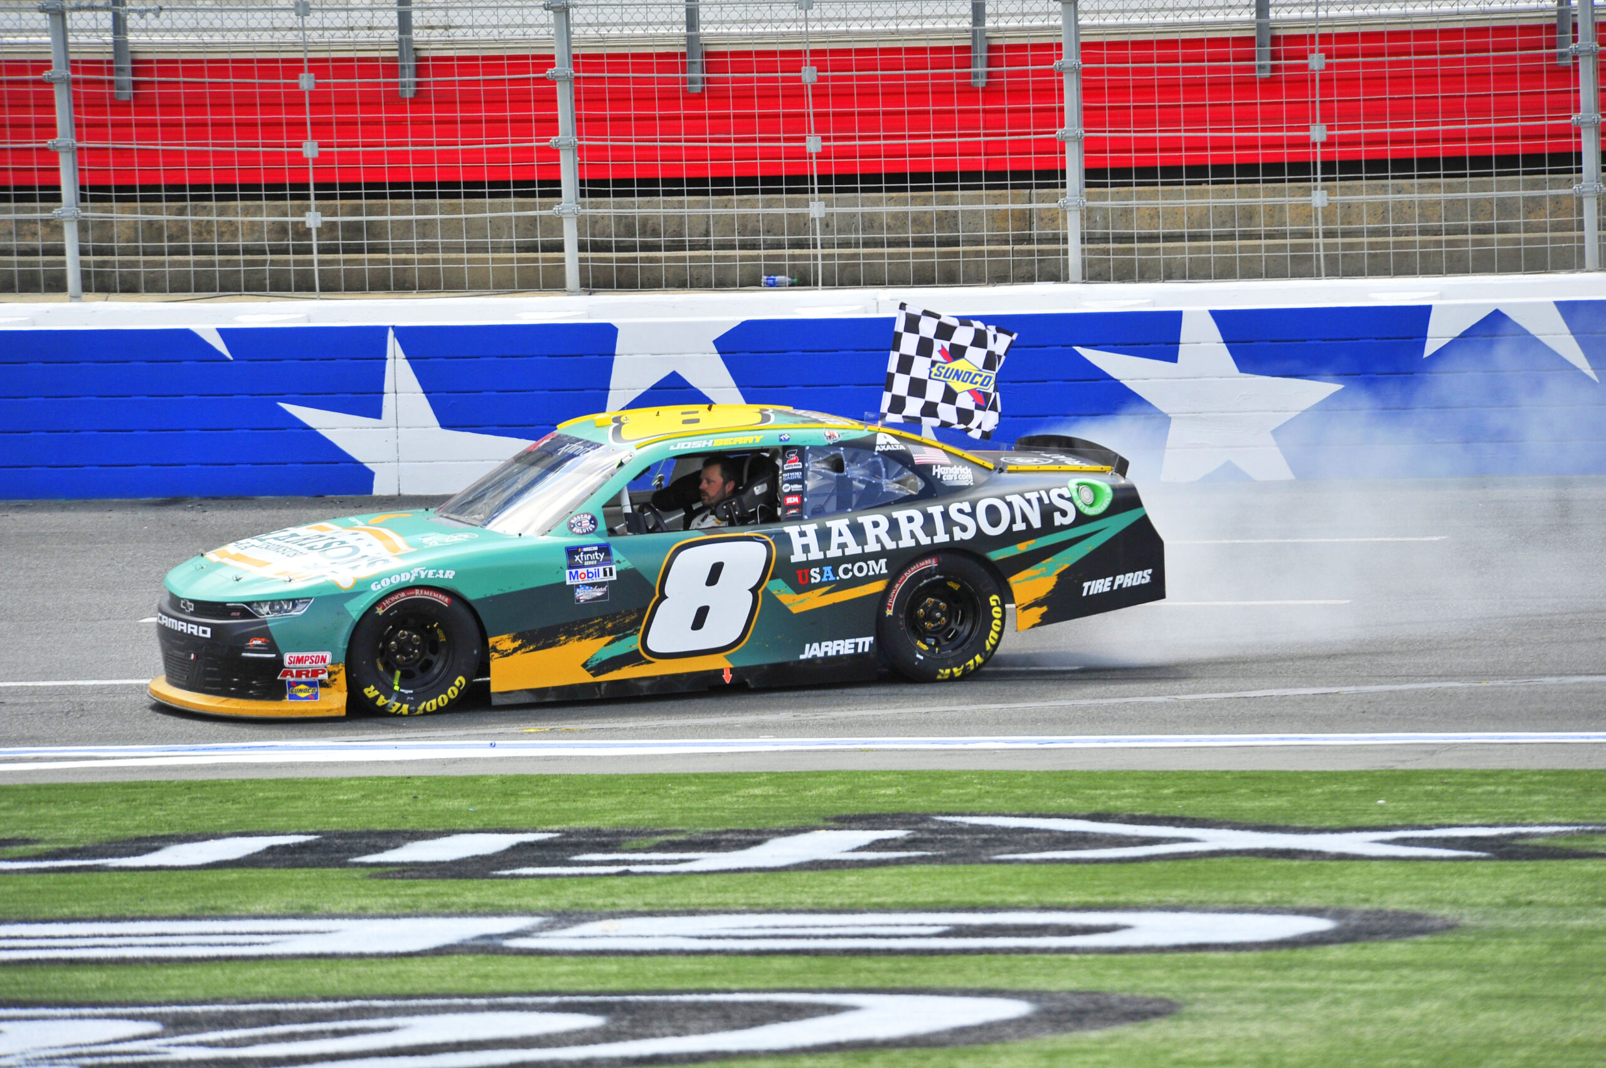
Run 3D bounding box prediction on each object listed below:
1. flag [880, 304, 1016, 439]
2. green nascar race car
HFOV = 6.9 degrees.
[{"bbox_3d":[0.734,-0.796,66.950,0.640,0.620,0.200,10,2,-14],"label":"flag"},{"bbox_3d":[-0.847,0.103,66.590,4.970,1.310,1.940,-3,6,-21],"label":"green nascar race car"}]

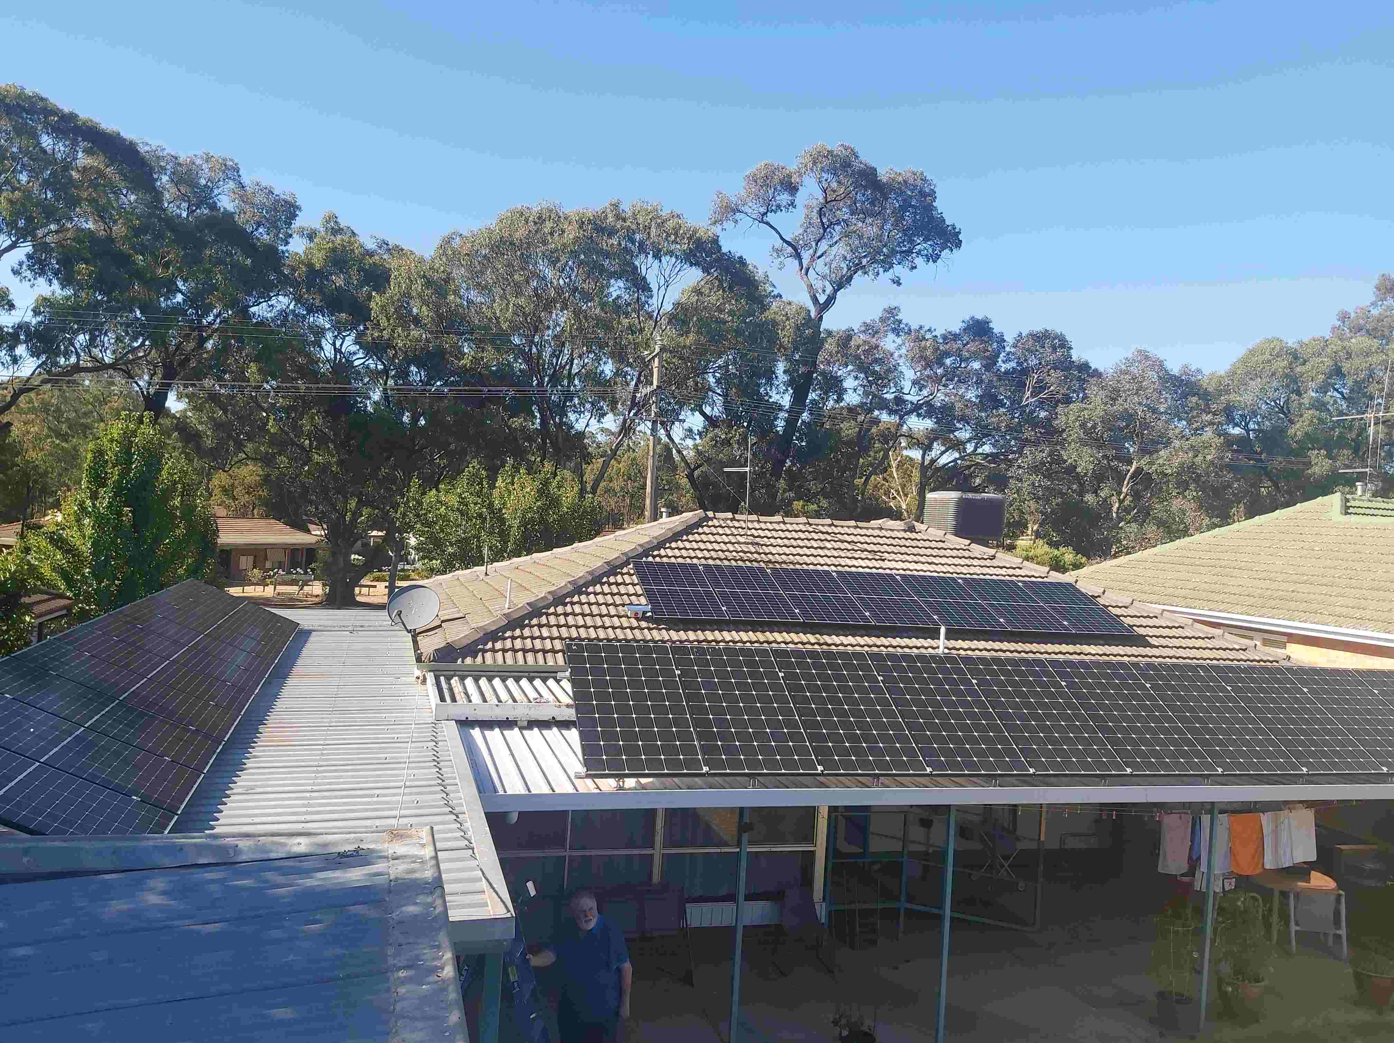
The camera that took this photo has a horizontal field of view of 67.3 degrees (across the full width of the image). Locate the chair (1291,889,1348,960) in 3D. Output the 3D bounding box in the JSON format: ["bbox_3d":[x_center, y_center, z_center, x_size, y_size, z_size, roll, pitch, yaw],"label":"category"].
[{"bbox_3d":[7.051,4.499,11.961,0.560,0.780,0.550,3,-1,9],"label":"chair"}]

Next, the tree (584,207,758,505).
[{"bbox_3d":[-1.604,-4.633,45.875,7.800,18.950,7.800,3,-1,-2],"label":"tree"}]

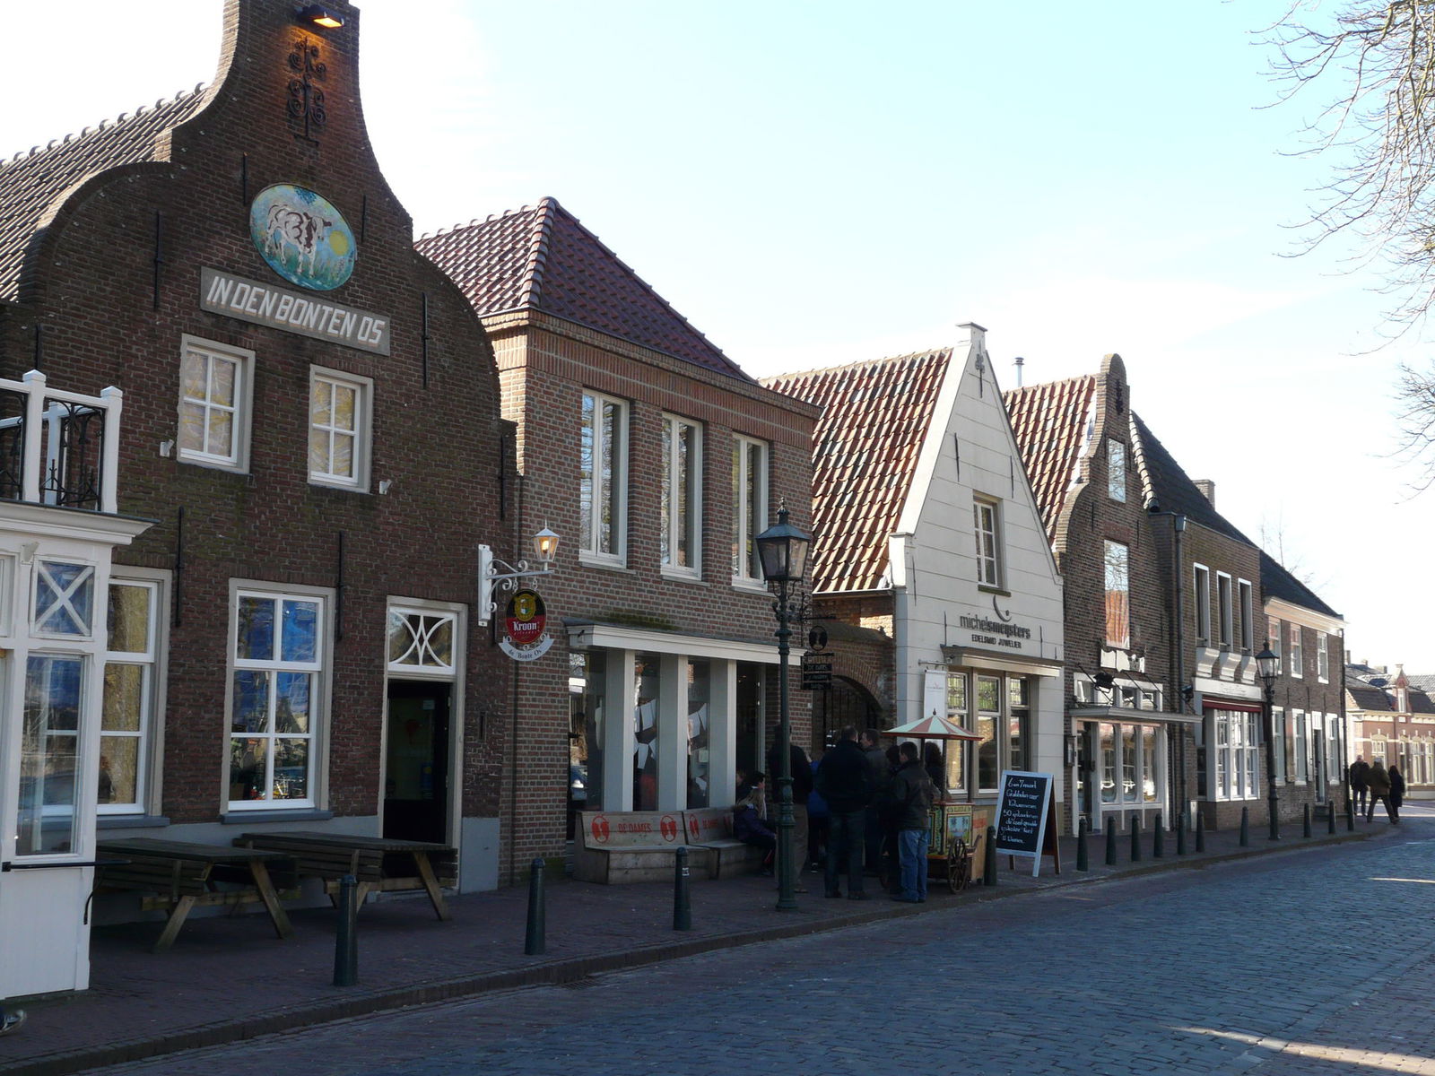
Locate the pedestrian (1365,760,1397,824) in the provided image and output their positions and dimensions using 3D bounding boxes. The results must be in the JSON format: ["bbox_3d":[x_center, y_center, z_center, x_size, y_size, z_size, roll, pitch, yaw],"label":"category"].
[{"bbox_3d":[18.297,6.985,48.000,0.650,1.760,0.550,-3,-8,25],"label":"pedestrian"}]

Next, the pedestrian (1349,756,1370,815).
[{"bbox_3d":[19.354,7.471,52.500,0.550,1.750,0.400,-2,-8,23],"label":"pedestrian"}]

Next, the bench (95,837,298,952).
[{"bbox_3d":[-4.301,2.820,13.817,1.880,0.710,1.560,-4,-9,35],"label":"bench"}]

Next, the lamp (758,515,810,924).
[{"bbox_3d":[0.700,1.687,17.882,0.420,4.169,0.420,-4,-9,35],"label":"lamp"}]

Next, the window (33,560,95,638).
[{"bbox_3d":[-4.041,0.382,10.738,0.080,0.470,0.430,-4,-9,33],"label":"window"}]

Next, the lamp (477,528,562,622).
[{"bbox_3d":[-2.106,0.386,18.493,0.970,1.050,0.280,-4,-9,33],"label":"lamp"}]

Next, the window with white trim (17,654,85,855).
[{"bbox_3d":[-4.069,1.326,10.604,0.080,1.220,0.420,-4,-9,33],"label":"window with white trim"}]

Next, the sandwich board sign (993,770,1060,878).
[{"bbox_3d":[4.120,3.846,23.429,0.710,1.340,0.600,-6,-10,40],"label":"sandwich board sign"}]

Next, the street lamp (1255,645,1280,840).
[{"bbox_3d":[11.851,4.345,37.455,0.400,4.153,0.400,-4,-9,35],"label":"street lamp"}]

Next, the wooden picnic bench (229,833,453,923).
[{"bbox_3d":[-3.330,2.986,15.253,1.820,0.700,1.580,-4,-9,33],"label":"wooden picnic bench"}]

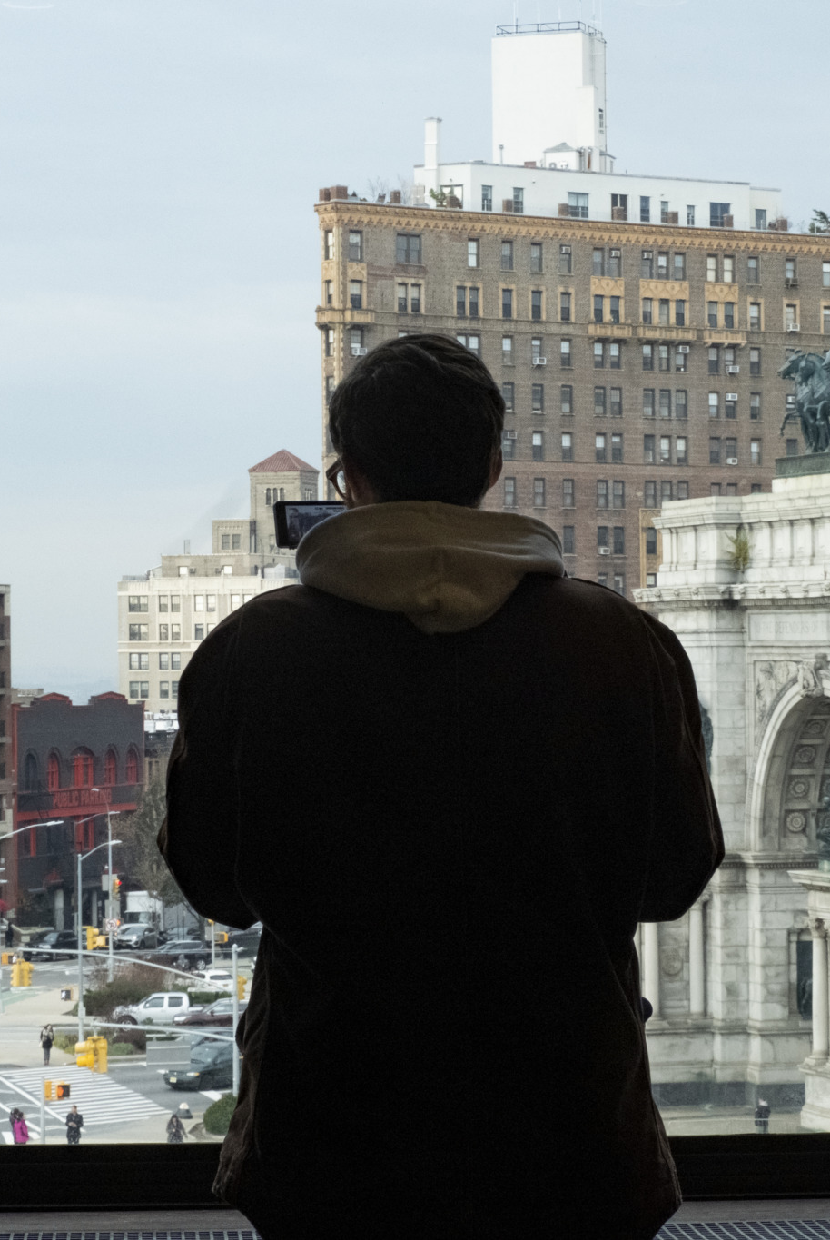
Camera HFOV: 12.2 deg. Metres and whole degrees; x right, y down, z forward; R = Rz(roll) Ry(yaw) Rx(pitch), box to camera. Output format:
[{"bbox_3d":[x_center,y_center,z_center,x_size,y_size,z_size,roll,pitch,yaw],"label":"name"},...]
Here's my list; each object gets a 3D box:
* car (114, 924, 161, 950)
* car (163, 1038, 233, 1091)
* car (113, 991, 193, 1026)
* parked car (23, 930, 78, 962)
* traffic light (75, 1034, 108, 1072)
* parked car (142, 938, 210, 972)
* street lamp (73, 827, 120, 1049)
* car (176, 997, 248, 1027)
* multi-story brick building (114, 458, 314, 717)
[{"bbox_3d":[-16.939,19.284,238.200,1.820,1.540,4.500,0,-1,13],"label":"car"},{"bbox_3d":[-7.160,17.191,150.119,4.700,1.580,1.860,0,-1,-45],"label":"car"},{"bbox_3d":[-11.350,18.096,180.000,5.250,1.770,1.870,0,-1,-10],"label":"car"},{"bbox_3d":[-22.860,20.512,243.000,1.900,1.760,4.750,-1,-1,22],"label":"parked car"},{"bbox_3d":[-8.930,11.970,107.000,0.850,1.050,0.650,0,-1,-3],"label":"traffic light"},{"bbox_3d":[-14.300,20.075,230.800,4.650,1.700,1.850,0,-1,-40],"label":"parked car"},{"bbox_3d":[-13.000,13.630,159.000,0.500,9.130,3.000,0,-1,-36],"label":"street lamp"},{"bbox_3d":[-8.316,17.643,173.222,4.750,1.460,1.840,0,-1,-21],"label":"car"},{"bbox_3d":[-19.600,4.200,428.000,23.000,44.000,20.000,-1,-1,12],"label":"multi-story brick building"}]

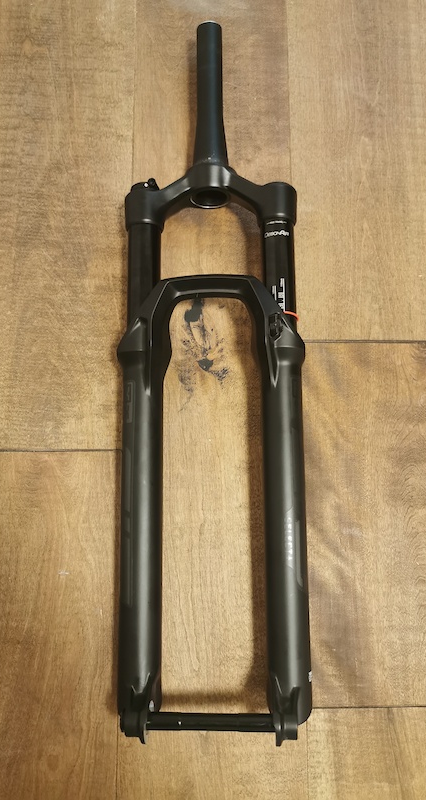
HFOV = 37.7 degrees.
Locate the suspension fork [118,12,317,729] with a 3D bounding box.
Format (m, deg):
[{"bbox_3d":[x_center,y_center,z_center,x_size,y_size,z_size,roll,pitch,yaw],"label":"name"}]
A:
[{"bbox_3d":[-0.001,-0.056,0.632,0.190,0.100,0.737,-1,80,4],"label":"suspension fork"}]

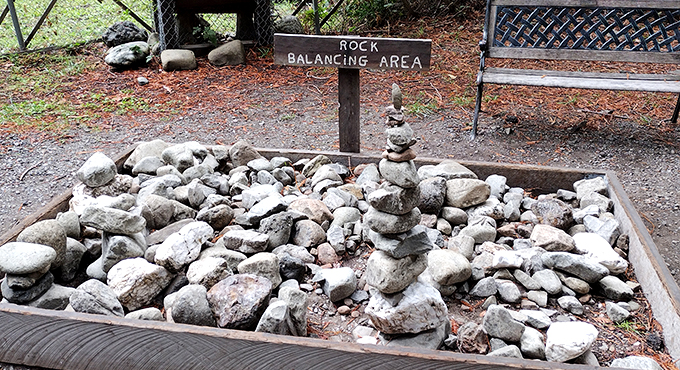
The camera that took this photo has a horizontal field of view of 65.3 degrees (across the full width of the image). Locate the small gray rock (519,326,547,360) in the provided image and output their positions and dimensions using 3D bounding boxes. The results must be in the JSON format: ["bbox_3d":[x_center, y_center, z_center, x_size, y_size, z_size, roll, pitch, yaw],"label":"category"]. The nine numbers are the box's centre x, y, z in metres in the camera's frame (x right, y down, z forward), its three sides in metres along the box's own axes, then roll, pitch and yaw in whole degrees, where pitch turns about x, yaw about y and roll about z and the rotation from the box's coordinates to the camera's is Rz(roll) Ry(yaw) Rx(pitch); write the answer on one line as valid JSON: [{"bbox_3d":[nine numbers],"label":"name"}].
[{"bbox_3d":[0.575,0.472,1.575,0.075,0.106,0.082,0,27,0],"label":"small gray rock"}]

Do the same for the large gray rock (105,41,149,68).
[{"bbox_3d":[-2.031,-1.247,5.069,0.430,0.220,0.300,-12,28,-19],"label":"large gray rock"}]

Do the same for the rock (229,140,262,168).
[{"bbox_3d":[-0.489,-0.158,2.747,0.170,0.134,0.144,-4,26,-5],"label":"rock"}]

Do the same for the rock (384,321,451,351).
[{"bbox_3d":[0.231,0.460,1.622,0.205,0.110,0.165,3,27,9],"label":"rock"}]

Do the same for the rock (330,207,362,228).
[{"bbox_3d":[0.030,0.139,2.240,0.130,0.088,0.110,-1,27,1],"label":"rock"}]

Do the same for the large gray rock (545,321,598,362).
[{"bbox_3d":[0.674,0.460,1.544,0.152,0.106,0.130,0,27,0],"label":"large gray rock"}]

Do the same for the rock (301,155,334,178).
[{"bbox_3d":[-0.117,-0.091,2.760,0.150,0.115,0.100,-12,29,-18],"label":"rock"}]

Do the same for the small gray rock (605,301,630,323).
[{"bbox_3d":[0.908,0.414,1.735,0.082,0.057,0.072,6,27,15],"label":"small gray rock"}]

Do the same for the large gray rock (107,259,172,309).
[{"bbox_3d":[-0.661,0.328,1.756,0.204,0.156,0.160,-15,29,-22],"label":"large gray rock"}]

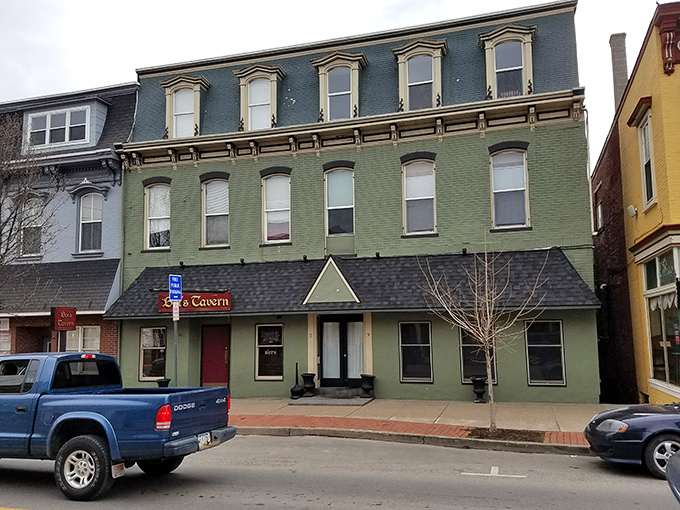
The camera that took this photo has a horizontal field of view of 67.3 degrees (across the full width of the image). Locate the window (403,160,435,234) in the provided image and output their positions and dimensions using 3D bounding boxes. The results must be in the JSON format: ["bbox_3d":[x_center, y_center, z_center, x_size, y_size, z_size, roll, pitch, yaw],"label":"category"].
[{"bbox_3d":[2.188,-1.639,14.252,0.931,2.129,0.130,-3,-6,15],"label":"window"}]

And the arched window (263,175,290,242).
[{"bbox_3d":[-1.965,-1.423,15.378,0.931,2.101,0.130,-3,-6,15],"label":"arched window"}]

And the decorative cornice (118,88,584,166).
[{"bbox_3d":[-0.429,-3.545,14.889,13.800,0.780,0.540,-3,-7,15],"label":"decorative cornice"}]

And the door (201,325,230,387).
[{"bbox_3d":[-3.920,3.231,16.010,0.936,2.092,0.070,-3,-6,15],"label":"door"}]

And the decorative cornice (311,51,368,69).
[{"bbox_3d":[-0.015,-5.974,15.647,1.570,0.420,0.500,-3,-7,15],"label":"decorative cornice"}]

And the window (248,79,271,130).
[{"bbox_3d":[-2.545,-4.741,15.992,0.789,1.706,0.120,-3,-6,15],"label":"window"}]

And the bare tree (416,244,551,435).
[{"bbox_3d":[2.967,1.674,10.508,2.553,3.716,2.400,-3,-6,15],"label":"bare tree"}]

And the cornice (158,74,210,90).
[{"bbox_3d":[-5.175,-5.730,17.005,1.570,0.420,0.500,-3,-7,15],"label":"cornice"}]

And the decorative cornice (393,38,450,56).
[{"bbox_3d":[2.367,-6.087,15.021,1.570,0.420,0.500,-3,-7,15],"label":"decorative cornice"}]

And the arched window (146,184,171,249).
[{"bbox_3d":[-5.837,-1.234,16.429,0.780,2.010,0.160,-3,-7,15],"label":"arched window"}]

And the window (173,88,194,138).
[{"bbox_3d":[-5.166,-4.702,16.863,0.708,1.505,0.140,-3,-7,15],"label":"window"}]

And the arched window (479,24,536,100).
[{"bbox_3d":[4.662,-5.372,14.331,1.500,2.100,0.520,-3,-7,15],"label":"arched window"}]

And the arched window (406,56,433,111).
[{"bbox_3d":[2.301,-4.976,14.676,0.803,1.706,0.120,-3,-6,15],"label":"arched window"}]

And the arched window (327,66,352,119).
[{"bbox_3d":[-0.048,-4.902,15.512,0.686,1.560,0.140,-3,-7,15],"label":"arched window"}]

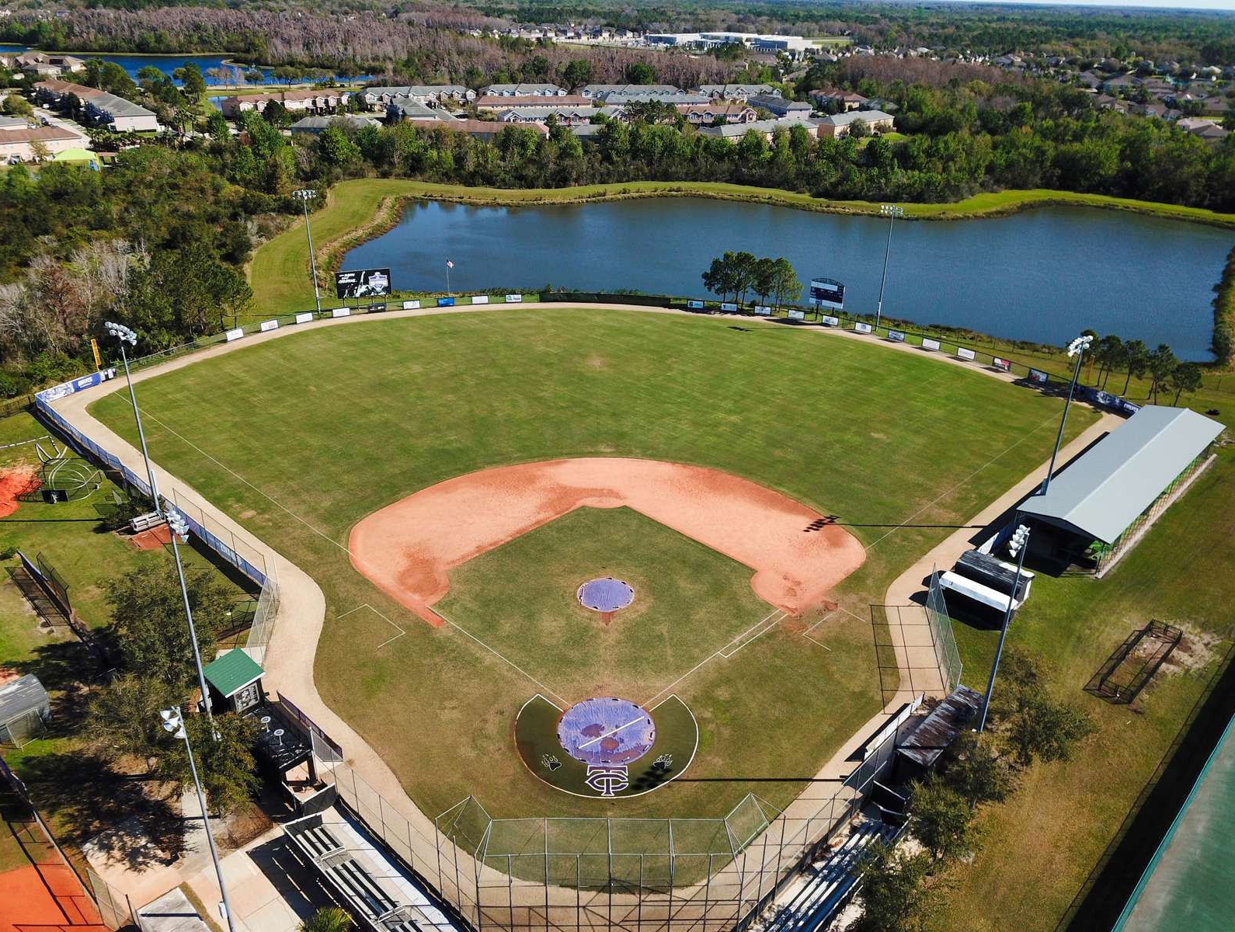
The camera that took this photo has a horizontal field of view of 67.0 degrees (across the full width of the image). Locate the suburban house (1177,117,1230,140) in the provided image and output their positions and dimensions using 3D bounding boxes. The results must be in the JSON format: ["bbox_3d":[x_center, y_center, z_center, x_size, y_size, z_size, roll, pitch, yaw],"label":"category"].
[{"bbox_3d":[254.830,-145.520,406.410,18.000,7.500,17.000,25,35,38],"label":"suburban house"}]

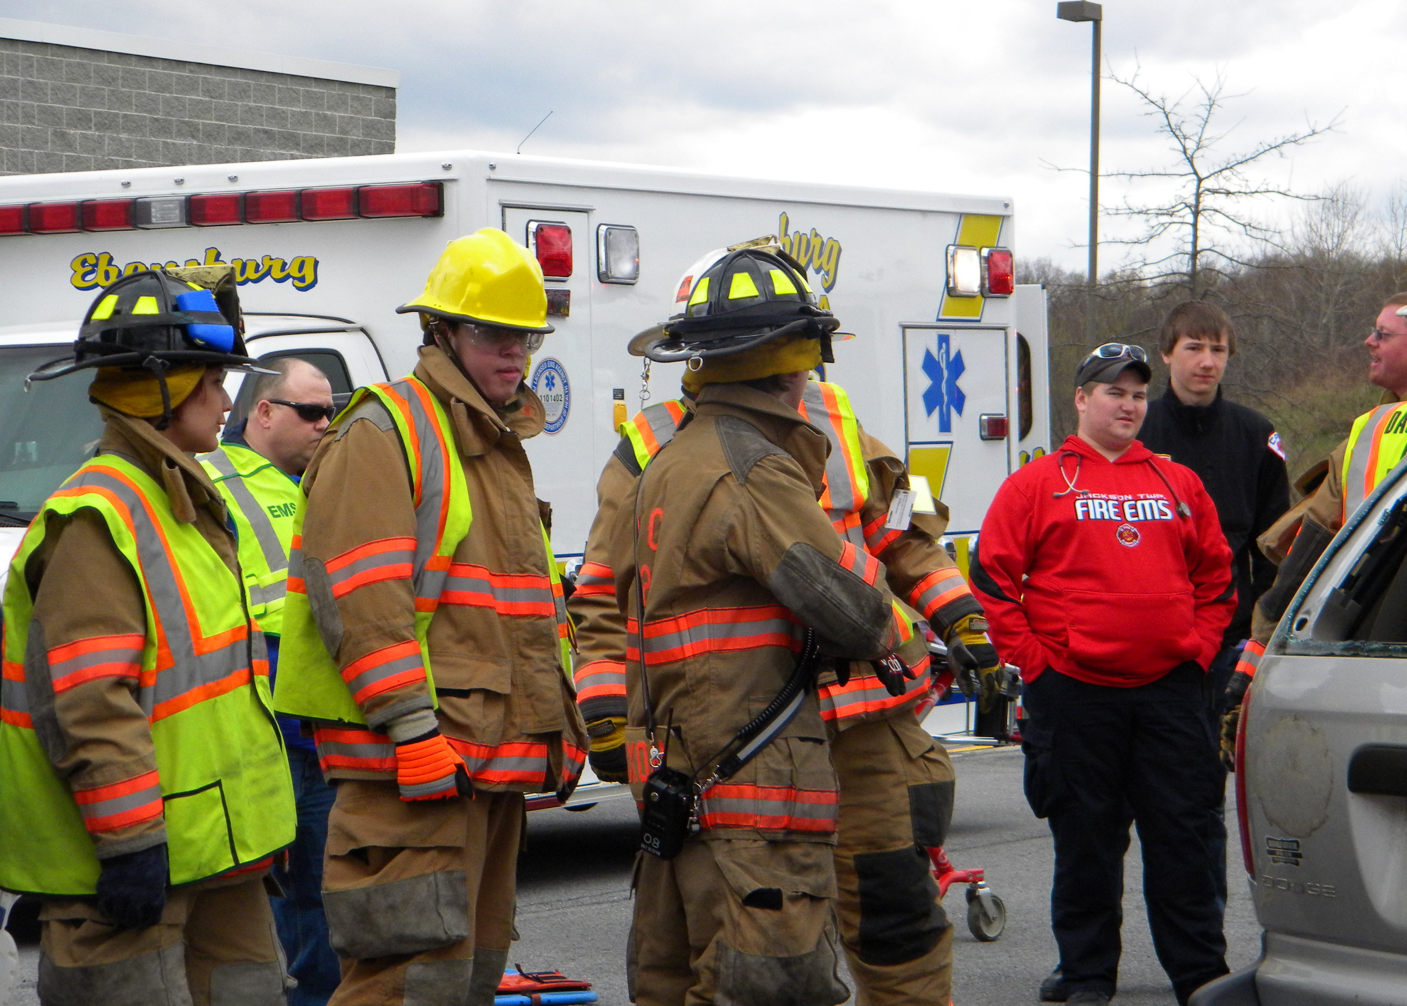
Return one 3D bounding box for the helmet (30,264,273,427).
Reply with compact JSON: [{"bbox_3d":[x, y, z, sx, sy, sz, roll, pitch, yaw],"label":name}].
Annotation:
[{"bbox_3d":[-0.969,-0.277,7.500,0.420,0.275,0.300,0,2,-15],"label":"helmet"}]

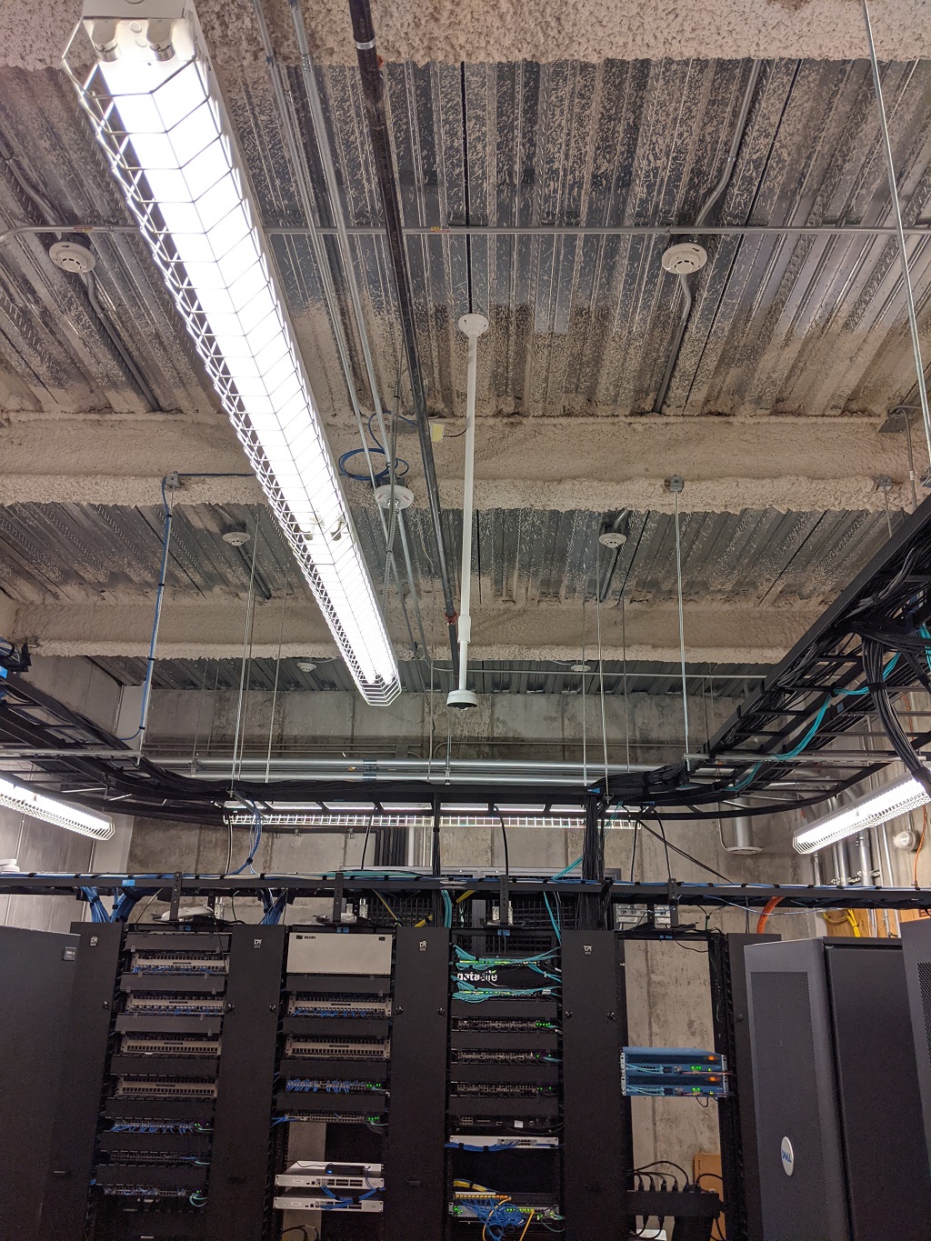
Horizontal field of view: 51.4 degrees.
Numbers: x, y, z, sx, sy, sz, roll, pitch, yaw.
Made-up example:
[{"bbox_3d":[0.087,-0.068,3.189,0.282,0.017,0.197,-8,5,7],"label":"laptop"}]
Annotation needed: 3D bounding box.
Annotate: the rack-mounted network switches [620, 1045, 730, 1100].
[{"bbox_3d":[0.972,2.178,4.685,0.483,0.178,0.470,0,-20,2],"label":"rack-mounted network switches"}]

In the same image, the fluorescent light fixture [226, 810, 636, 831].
[{"bbox_3d":[-0.202,1.148,5.703,2.450,0.140,0.160,1,-20,2],"label":"fluorescent light fixture"}]

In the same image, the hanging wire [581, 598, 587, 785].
[{"bbox_3d":[0.726,0.410,5.886,0.014,1.200,0.014,1,-20,2],"label":"hanging wire"}]

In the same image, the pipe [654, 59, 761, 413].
[{"bbox_3d":[0.792,-1.179,3.338,0.085,0.070,1.750,1,-20,2],"label":"pipe"}]

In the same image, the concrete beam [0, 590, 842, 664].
[{"bbox_3d":[-0.217,0.054,6.465,5.550,0.320,0.340,1,-20,2],"label":"concrete beam"}]

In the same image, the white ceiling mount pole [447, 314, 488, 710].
[{"bbox_3d":[0.011,-0.411,3.396,0.110,1.490,0.110,1,-20,2],"label":"white ceiling mount pole"}]

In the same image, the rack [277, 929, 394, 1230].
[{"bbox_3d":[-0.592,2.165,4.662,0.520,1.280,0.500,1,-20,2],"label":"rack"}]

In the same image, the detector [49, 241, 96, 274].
[{"bbox_3d":[-1.314,-1.192,3.235,0.155,0.070,0.155,1,-20,2],"label":"detector"}]

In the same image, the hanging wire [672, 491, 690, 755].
[{"bbox_3d":[0.886,-0.004,3.952,0.016,1.190,0.016,1,-20,2],"label":"hanging wire"}]

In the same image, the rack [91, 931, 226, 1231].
[{"bbox_3d":[-1.387,2.177,4.682,0.530,1.280,0.500,1,-20,2],"label":"rack"}]

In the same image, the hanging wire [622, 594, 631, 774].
[{"bbox_3d":[1.010,0.374,6.081,0.014,1.170,0.014,1,-20,2],"label":"hanging wire"}]

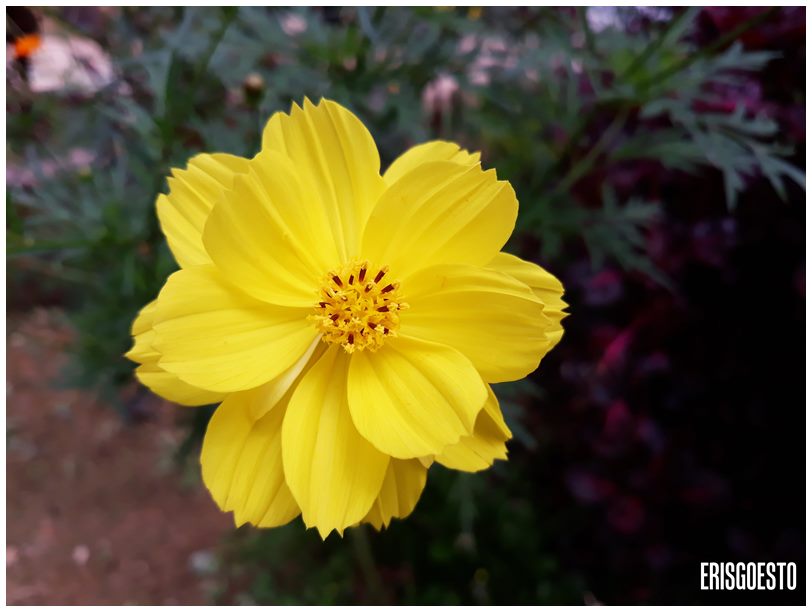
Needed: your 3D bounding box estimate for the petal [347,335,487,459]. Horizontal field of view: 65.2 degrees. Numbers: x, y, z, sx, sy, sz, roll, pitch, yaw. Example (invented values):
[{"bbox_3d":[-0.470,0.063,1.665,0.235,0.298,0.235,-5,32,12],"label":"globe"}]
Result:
[{"bbox_3d":[0.000,0.014,0.109,0.027,0.007,0.020,37,84,31],"label":"petal"}]

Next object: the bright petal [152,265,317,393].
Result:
[{"bbox_3d":[-0.029,0.004,0.111,0.028,0.022,0.007,-6,0,-20],"label":"bright petal"}]

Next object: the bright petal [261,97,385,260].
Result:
[{"bbox_3d":[-0.012,-0.022,0.113,0.021,0.028,0.006,-10,11,-4],"label":"bright petal"}]

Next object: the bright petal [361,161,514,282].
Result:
[{"bbox_3d":[0.006,-0.013,0.111,0.027,0.022,0.007,-34,4,22],"label":"bright petal"}]

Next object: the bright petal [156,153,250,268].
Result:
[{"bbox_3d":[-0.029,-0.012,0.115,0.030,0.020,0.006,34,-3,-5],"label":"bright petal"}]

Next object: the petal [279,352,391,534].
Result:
[{"bbox_3d":[-0.013,0.024,0.113,0.019,0.033,0.006,5,-8,-5],"label":"petal"}]

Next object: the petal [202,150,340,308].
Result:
[{"bbox_3d":[-0.021,-0.013,0.110,0.020,0.028,0.007,-37,25,-5],"label":"petal"}]

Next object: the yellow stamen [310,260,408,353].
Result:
[{"bbox_3d":[-0.008,0.000,0.112,0.017,0.017,0.009,0,-6,0],"label":"yellow stamen"}]

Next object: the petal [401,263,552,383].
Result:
[{"bbox_3d":[0.012,0.002,0.111,0.027,0.021,0.007,4,-1,22],"label":"petal"}]

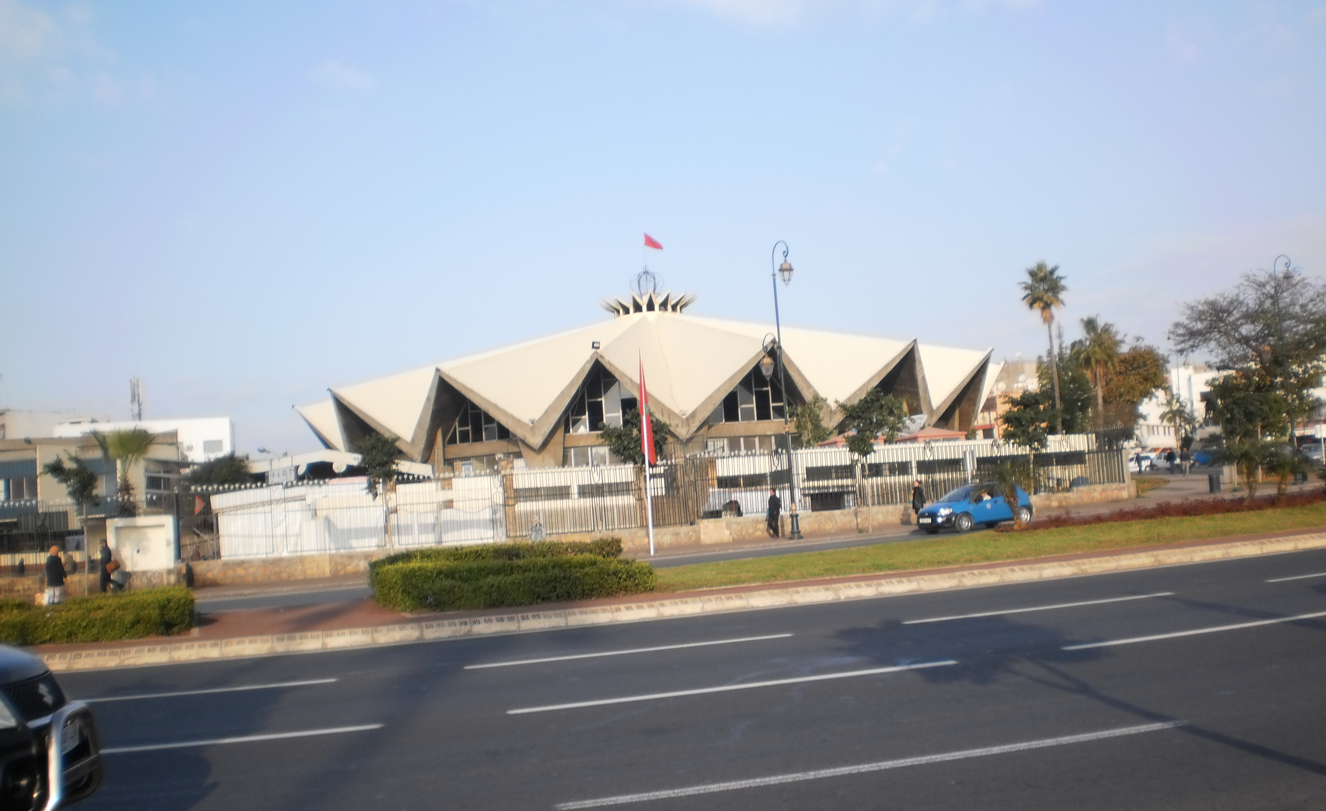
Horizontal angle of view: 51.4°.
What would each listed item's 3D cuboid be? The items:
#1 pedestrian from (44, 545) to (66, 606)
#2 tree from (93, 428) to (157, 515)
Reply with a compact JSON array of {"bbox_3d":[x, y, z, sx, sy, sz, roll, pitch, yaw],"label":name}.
[{"bbox_3d":[-16.470,4.602,37.351,0.550,1.660,0.400,-3,-4,-9],"label":"pedestrian"},{"bbox_3d":[-18.850,3.529,48.460,2.200,5.510,2.200,-3,-4,-18],"label":"tree"}]

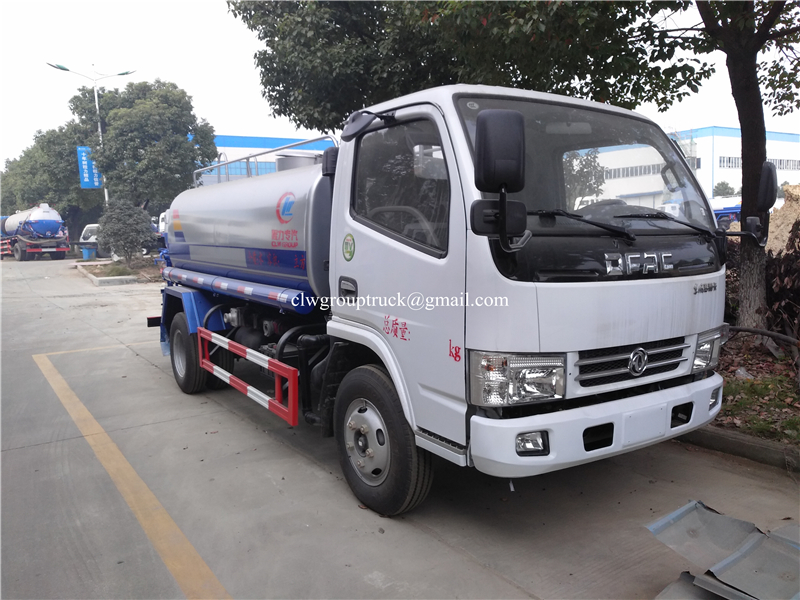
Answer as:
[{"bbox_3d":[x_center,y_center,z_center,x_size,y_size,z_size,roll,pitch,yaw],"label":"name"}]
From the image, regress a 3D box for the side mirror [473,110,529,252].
[{"bbox_3d":[0.353,-0.419,2.247,0.220,0.510,0.150,-1,6,-14],"label":"side mirror"}]

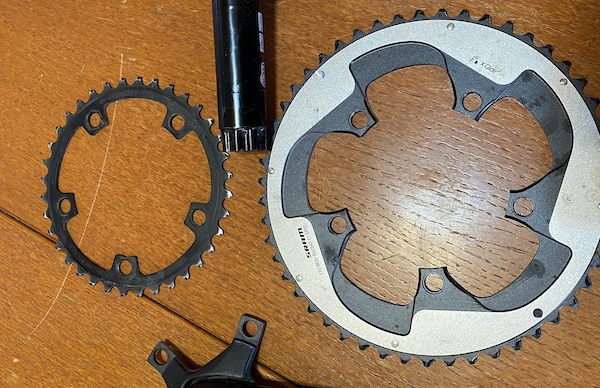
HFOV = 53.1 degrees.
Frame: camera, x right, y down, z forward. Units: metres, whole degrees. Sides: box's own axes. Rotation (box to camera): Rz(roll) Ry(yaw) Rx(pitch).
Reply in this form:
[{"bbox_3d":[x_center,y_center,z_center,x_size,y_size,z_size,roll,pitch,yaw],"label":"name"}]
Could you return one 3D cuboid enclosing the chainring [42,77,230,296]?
[{"bbox_3d":[-0.114,-0.005,0.411,0.149,0.005,0.149,0,89,17],"label":"chainring"}]

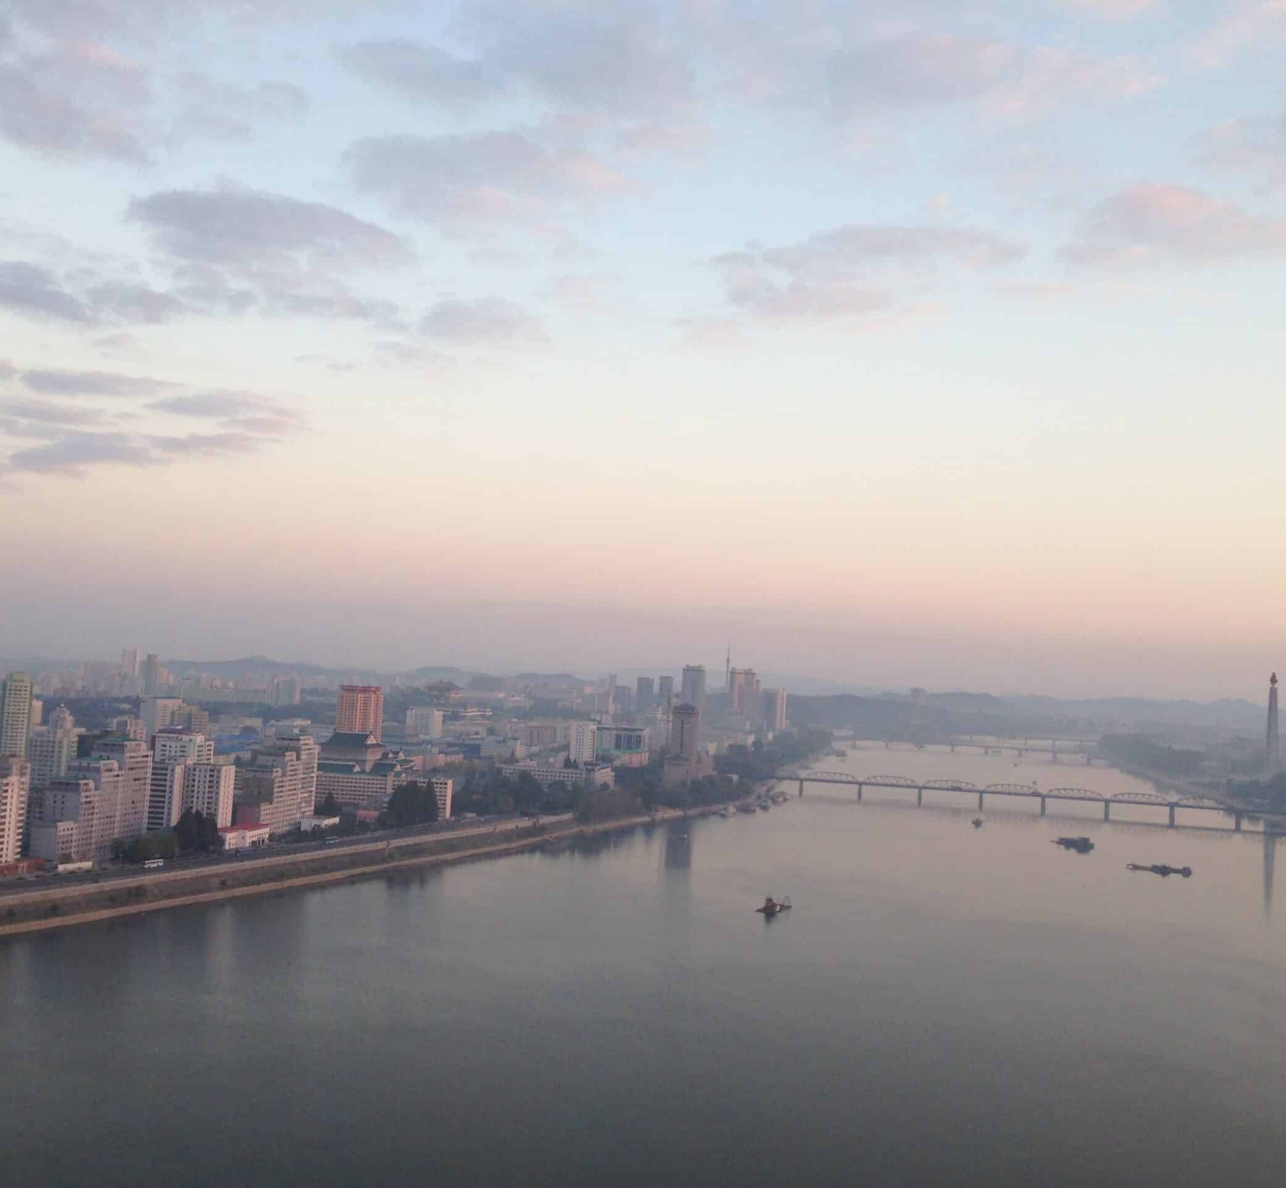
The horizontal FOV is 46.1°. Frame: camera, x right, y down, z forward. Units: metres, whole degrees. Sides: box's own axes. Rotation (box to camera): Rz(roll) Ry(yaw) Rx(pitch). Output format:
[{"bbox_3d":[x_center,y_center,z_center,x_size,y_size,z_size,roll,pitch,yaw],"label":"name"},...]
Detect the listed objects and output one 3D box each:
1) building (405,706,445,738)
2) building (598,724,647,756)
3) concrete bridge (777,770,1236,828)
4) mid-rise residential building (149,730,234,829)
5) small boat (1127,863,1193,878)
[{"bbox_3d":[-310.110,185.850,2150.000,45.000,48.000,20.000,2,-4,18],"label":"building"},{"bbox_3d":[-26.020,193.540,1951.360,56.390,49.000,40.000,3,-4,7],"label":"building"},{"bbox_3d":[386.040,216.310,1584.770,506.180,28.000,14.000,2,-4,21],"label":"concrete bridge"},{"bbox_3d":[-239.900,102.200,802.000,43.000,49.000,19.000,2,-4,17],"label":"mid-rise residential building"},{"bbox_3d":[330.870,175.260,967.000,39.000,5.000,7.000,2,-4,16],"label":"small boat"}]

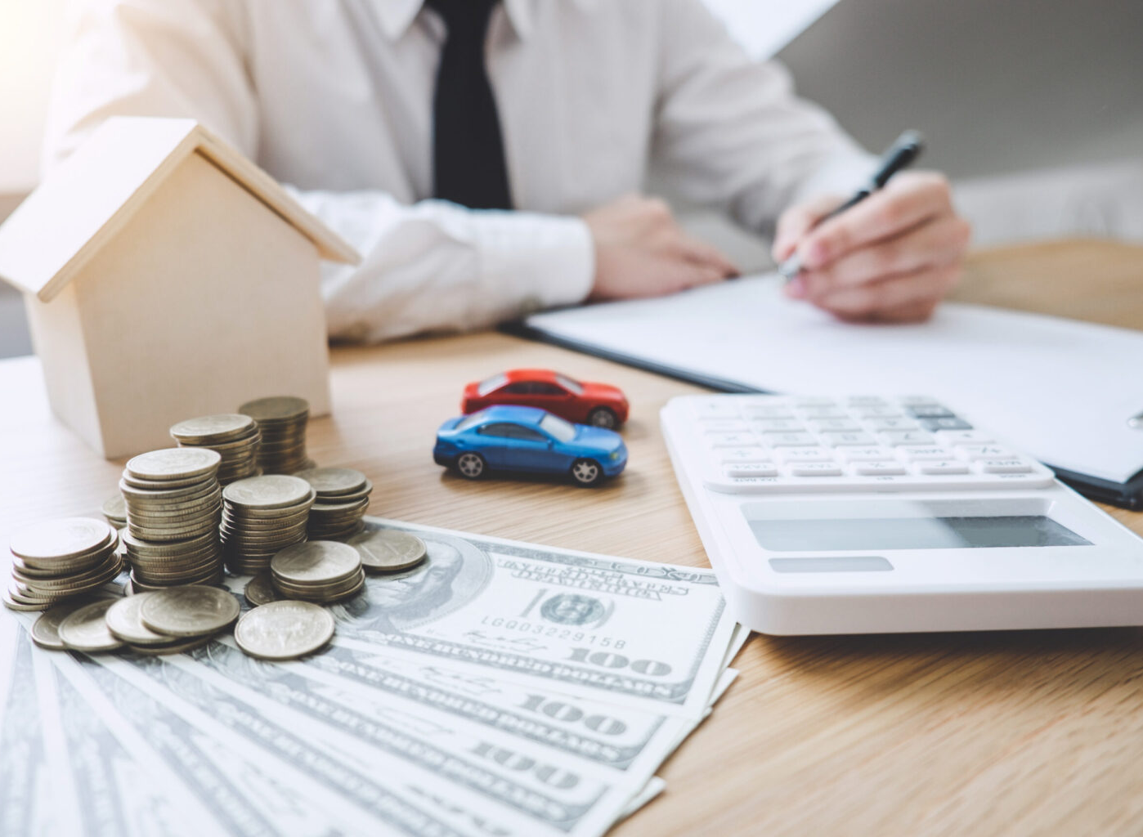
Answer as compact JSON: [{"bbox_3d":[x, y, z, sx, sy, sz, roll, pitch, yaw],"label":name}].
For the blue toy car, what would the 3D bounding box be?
[{"bbox_3d":[-0.014,0.008,0.325,0.067,0.022,0.028,3,19,9],"label":"blue toy car"}]

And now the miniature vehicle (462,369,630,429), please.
[{"bbox_3d":[-0.010,-0.008,0.369,0.066,0.022,0.028,-1,19,-2],"label":"miniature vehicle"}]

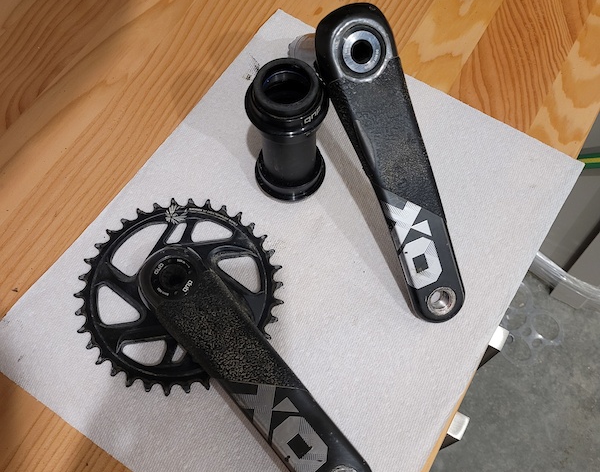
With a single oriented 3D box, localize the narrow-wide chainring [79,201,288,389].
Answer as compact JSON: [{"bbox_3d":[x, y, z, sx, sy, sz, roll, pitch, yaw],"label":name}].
[{"bbox_3d":[-0.083,0.037,0.414,0.143,0.010,0.143,0,65,-1],"label":"narrow-wide chainring"}]

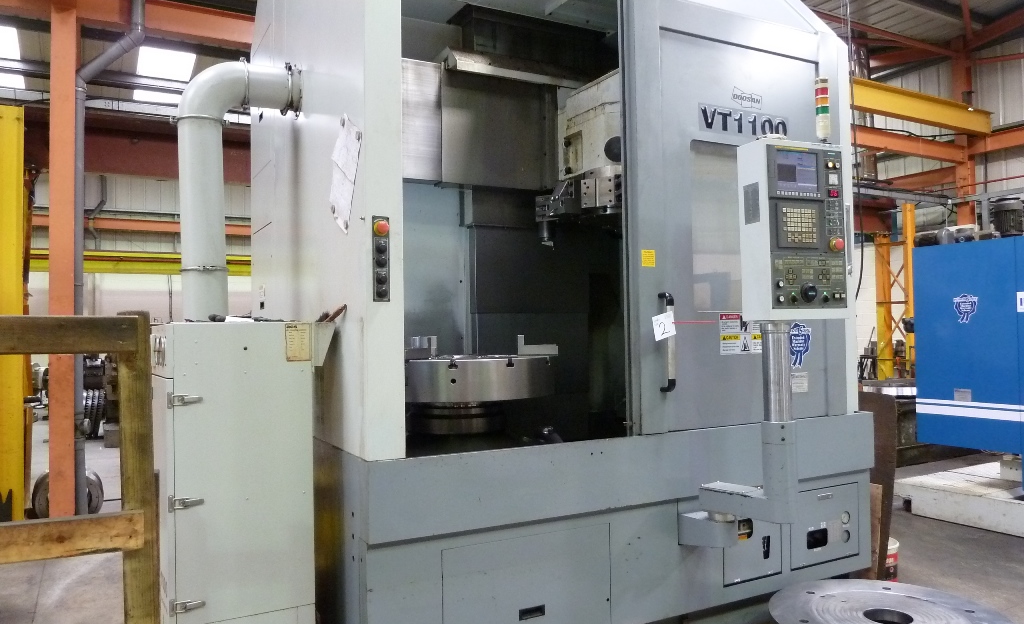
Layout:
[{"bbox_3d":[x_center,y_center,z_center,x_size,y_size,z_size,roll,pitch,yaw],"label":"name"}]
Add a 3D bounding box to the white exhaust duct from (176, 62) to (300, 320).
[{"bbox_3d":[-1.330,-0.596,3.646,0.575,1.302,0.210,0,-2,-28],"label":"white exhaust duct"}]

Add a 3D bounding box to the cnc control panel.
[{"bbox_3d":[1.186,-0.333,3.120,0.410,0.726,0.179,0,-2,-22],"label":"cnc control panel"}]

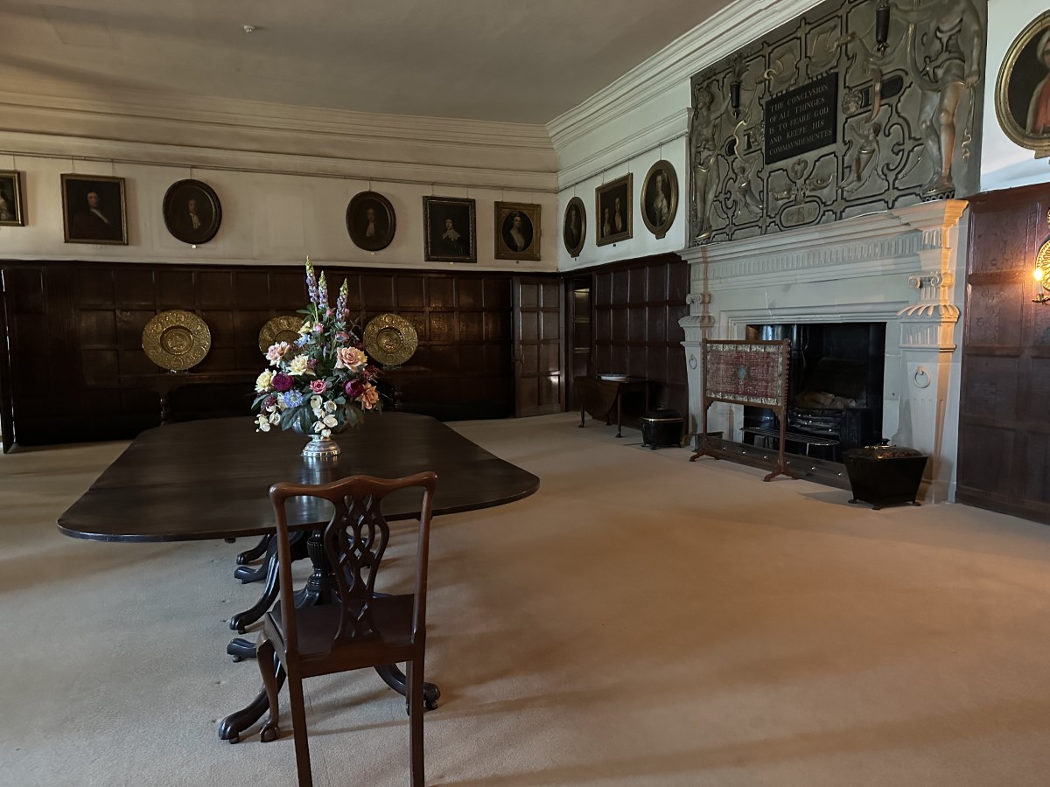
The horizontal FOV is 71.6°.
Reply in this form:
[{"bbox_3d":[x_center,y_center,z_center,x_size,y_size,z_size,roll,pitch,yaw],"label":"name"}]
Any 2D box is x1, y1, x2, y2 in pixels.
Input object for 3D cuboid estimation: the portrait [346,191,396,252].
[{"bbox_3d":[-2.225,-2.478,10.522,0.700,0.845,0.070,-2,5,-22],"label":"portrait"}]

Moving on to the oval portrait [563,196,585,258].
[{"bbox_3d":[0.815,-2.667,11.724,0.060,0.951,0.764,-3,5,-22],"label":"oval portrait"}]

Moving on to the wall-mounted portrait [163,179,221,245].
[{"bbox_3d":[-4.398,-2.399,9.652,0.700,0.845,0.070,-2,5,-22],"label":"wall-mounted portrait"}]

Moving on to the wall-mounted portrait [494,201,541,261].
[{"bbox_3d":[-0.126,-2.694,12.136,0.823,0.921,0.070,-3,5,-22],"label":"wall-mounted portrait"}]

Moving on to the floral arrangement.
[{"bbox_3d":[-1.050,-0.219,3.681,0.593,0.926,0.533,-3,5,-22],"label":"floral arrangement"}]

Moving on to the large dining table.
[{"bbox_3d":[-1.159,0.660,3.905,1.750,0.755,3.310,-2,5,-20],"label":"large dining table"}]

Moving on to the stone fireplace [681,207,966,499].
[{"bbox_3d":[2.516,-0.408,7.027,0.420,2.292,3.486,-2,5,-22],"label":"stone fireplace"}]

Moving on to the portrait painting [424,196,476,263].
[{"bbox_3d":[-1.204,-2.622,11.710,0.857,0.995,0.070,-3,5,-22],"label":"portrait painting"}]

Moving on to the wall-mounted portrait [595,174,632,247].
[{"bbox_3d":[1.294,-2.618,10.521,0.060,0.858,1.013,-3,5,-22],"label":"wall-mounted portrait"}]

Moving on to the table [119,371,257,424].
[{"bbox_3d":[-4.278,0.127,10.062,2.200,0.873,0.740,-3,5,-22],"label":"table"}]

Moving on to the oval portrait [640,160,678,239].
[{"bbox_3d":[1.643,-2.370,8.904,0.070,0.930,0.750,-2,5,-22],"label":"oval portrait"}]

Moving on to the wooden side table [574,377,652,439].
[{"bbox_3d":[1.221,0.152,10.120,0.575,0.701,1.302,-3,5,-22],"label":"wooden side table"}]

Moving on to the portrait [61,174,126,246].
[{"bbox_3d":[-5.444,-2.321,9.237,0.715,0.845,0.070,-2,5,-22],"label":"portrait"}]

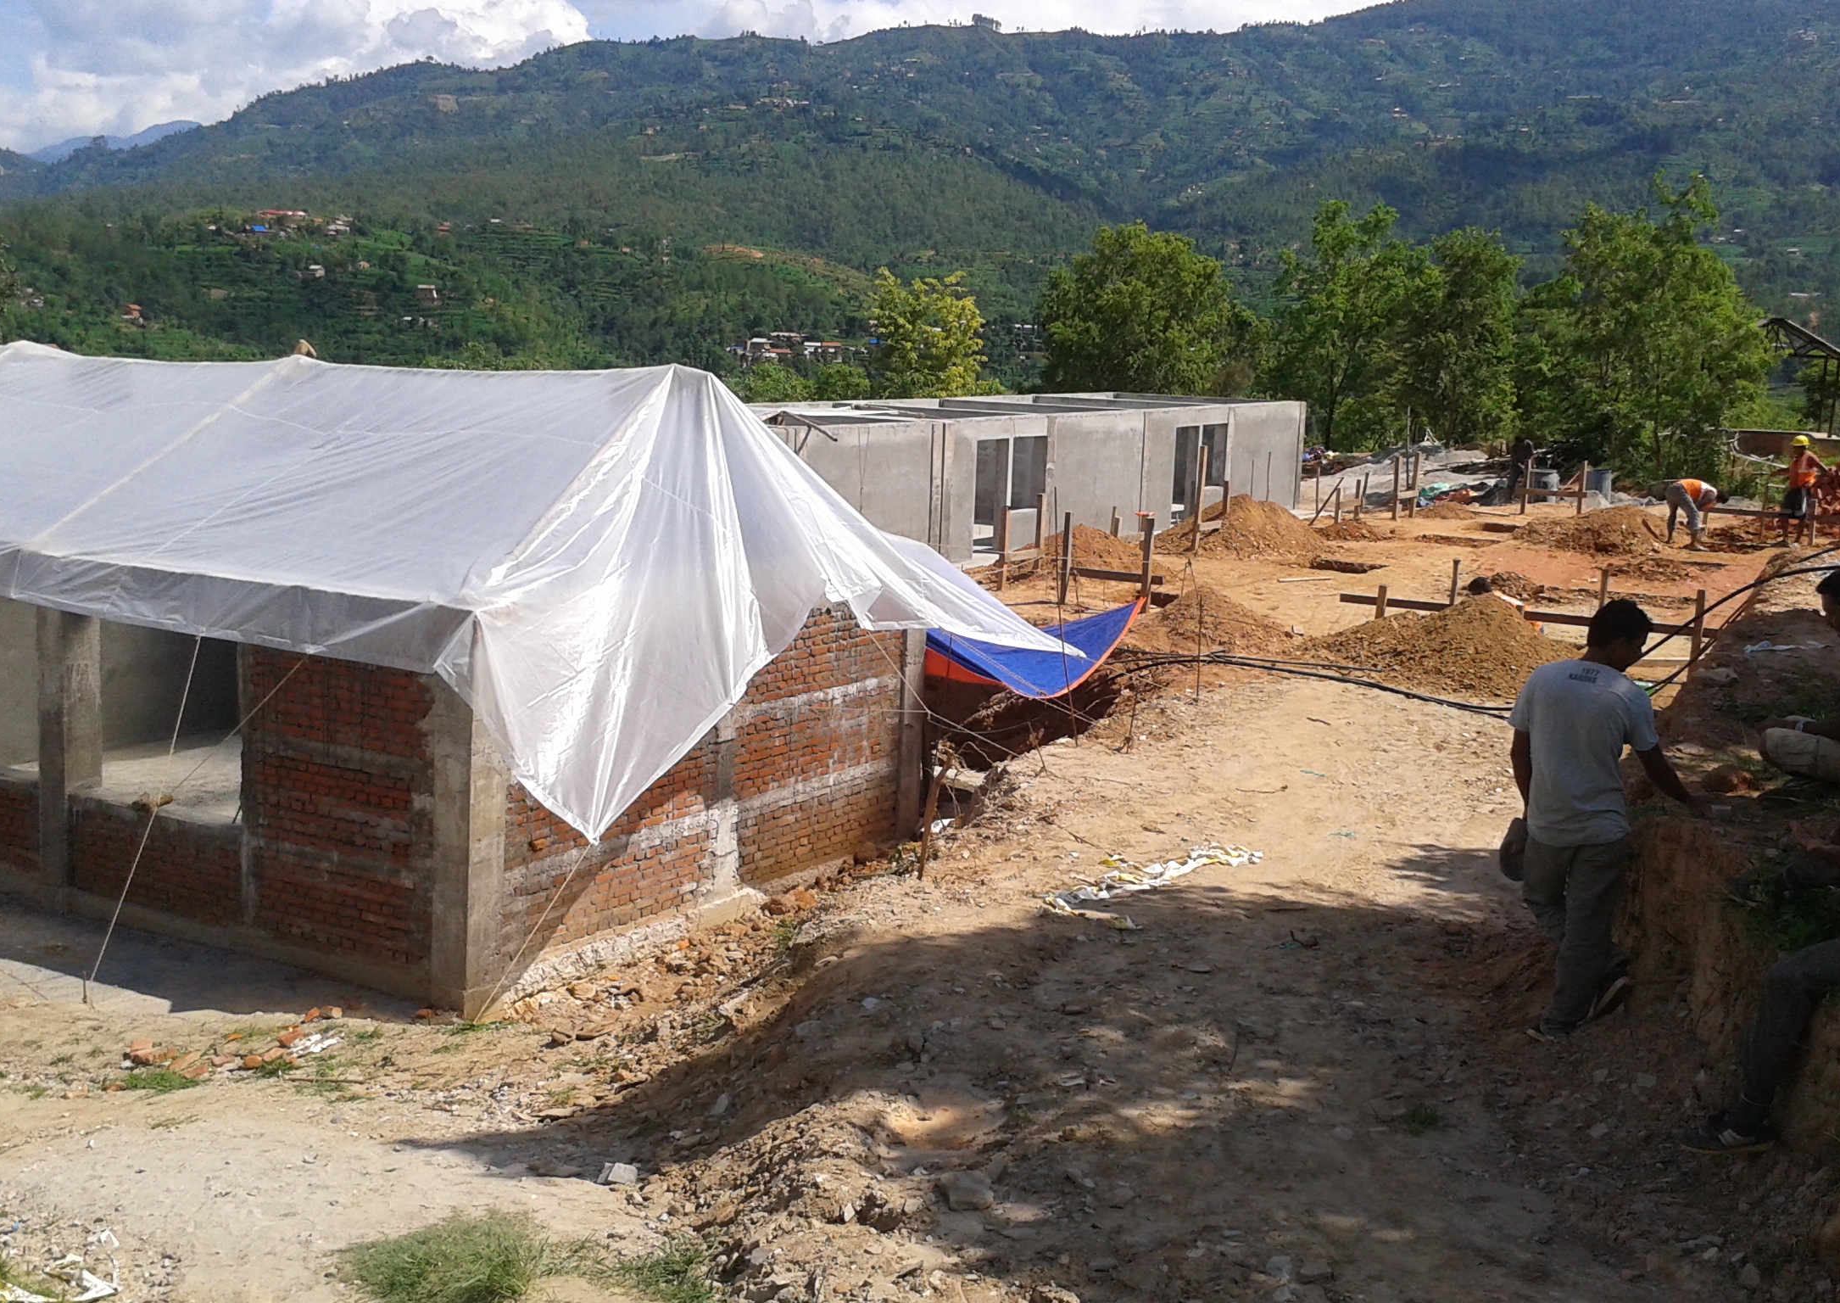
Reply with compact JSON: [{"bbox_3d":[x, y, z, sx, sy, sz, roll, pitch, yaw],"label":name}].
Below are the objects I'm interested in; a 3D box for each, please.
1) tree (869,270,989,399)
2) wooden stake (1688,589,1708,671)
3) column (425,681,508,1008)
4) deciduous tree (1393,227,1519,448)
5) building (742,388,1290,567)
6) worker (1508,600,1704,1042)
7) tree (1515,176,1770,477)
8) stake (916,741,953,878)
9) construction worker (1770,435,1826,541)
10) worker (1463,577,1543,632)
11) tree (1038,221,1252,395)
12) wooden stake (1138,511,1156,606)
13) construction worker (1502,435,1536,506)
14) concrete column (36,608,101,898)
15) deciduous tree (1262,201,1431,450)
[{"bbox_3d":[0.198,-9.286,60.618,3.900,6.800,3.900,2,10,0],"label":"tree"},{"bbox_3d":[6.344,-0.145,14.800,0.060,0.760,0.060,8,11,31],"label":"wooden stake"},{"bbox_3d":[-2.841,1.087,11.400,0.310,2.400,0.310,8,11,31],"label":"column"},{"bbox_3d":[15.499,-9.130,53.000,4.000,6.700,3.900,7,11,26],"label":"deciduous tree"},{"bbox_3d":[1.308,-3.741,37.161,4.900,2.600,21.500,9,13,33],"label":"building"},{"bbox_3d":[2.336,0.542,6.200,0.620,1.560,0.500,9,12,37],"label":"worker"},{"bbox_3d":[19.163,-8.555,48.000,6.600,7.900,6.000,7,11,26],"label":"tree"},{"bbox_3d":[0.134,1.182,13.111,0.050,1.000,0.050,13,10,-2],"label":"stake"},{"bbox_3d":[13.312,-2.460,27.500,0.480,1.640,0.620,-2,10,-21],"label":"construction worker"},{"bbox_3d":[5.540,-0.314,17.200,0.700,0.880,0.520,3,11,5],"label":"worker"},{"bbox_3d":[7.042,-9.374,58.799,6.500,8.800,6.400,2,10,0],"label":"tree"},{"bbox_3d":[2.955,-1.113,23.498,0.090,1.130,0.070,-4,12,-29],"label":"wooden stake"},{"bbox_3d":[13.566,-4.115,40.855,0.500,1.580,0.500,0,11,-10],"label":"construction worker"},{"bbox_3d":[-6.237,0.691,13.300,0.290,2.380,0.290,8,11,31],"label":"concrete column"},{"bbox_3d":[12.481,-9.484,53.000,5.000,7.300,4.600,7,11,26],"label":"deciduous tree"}]

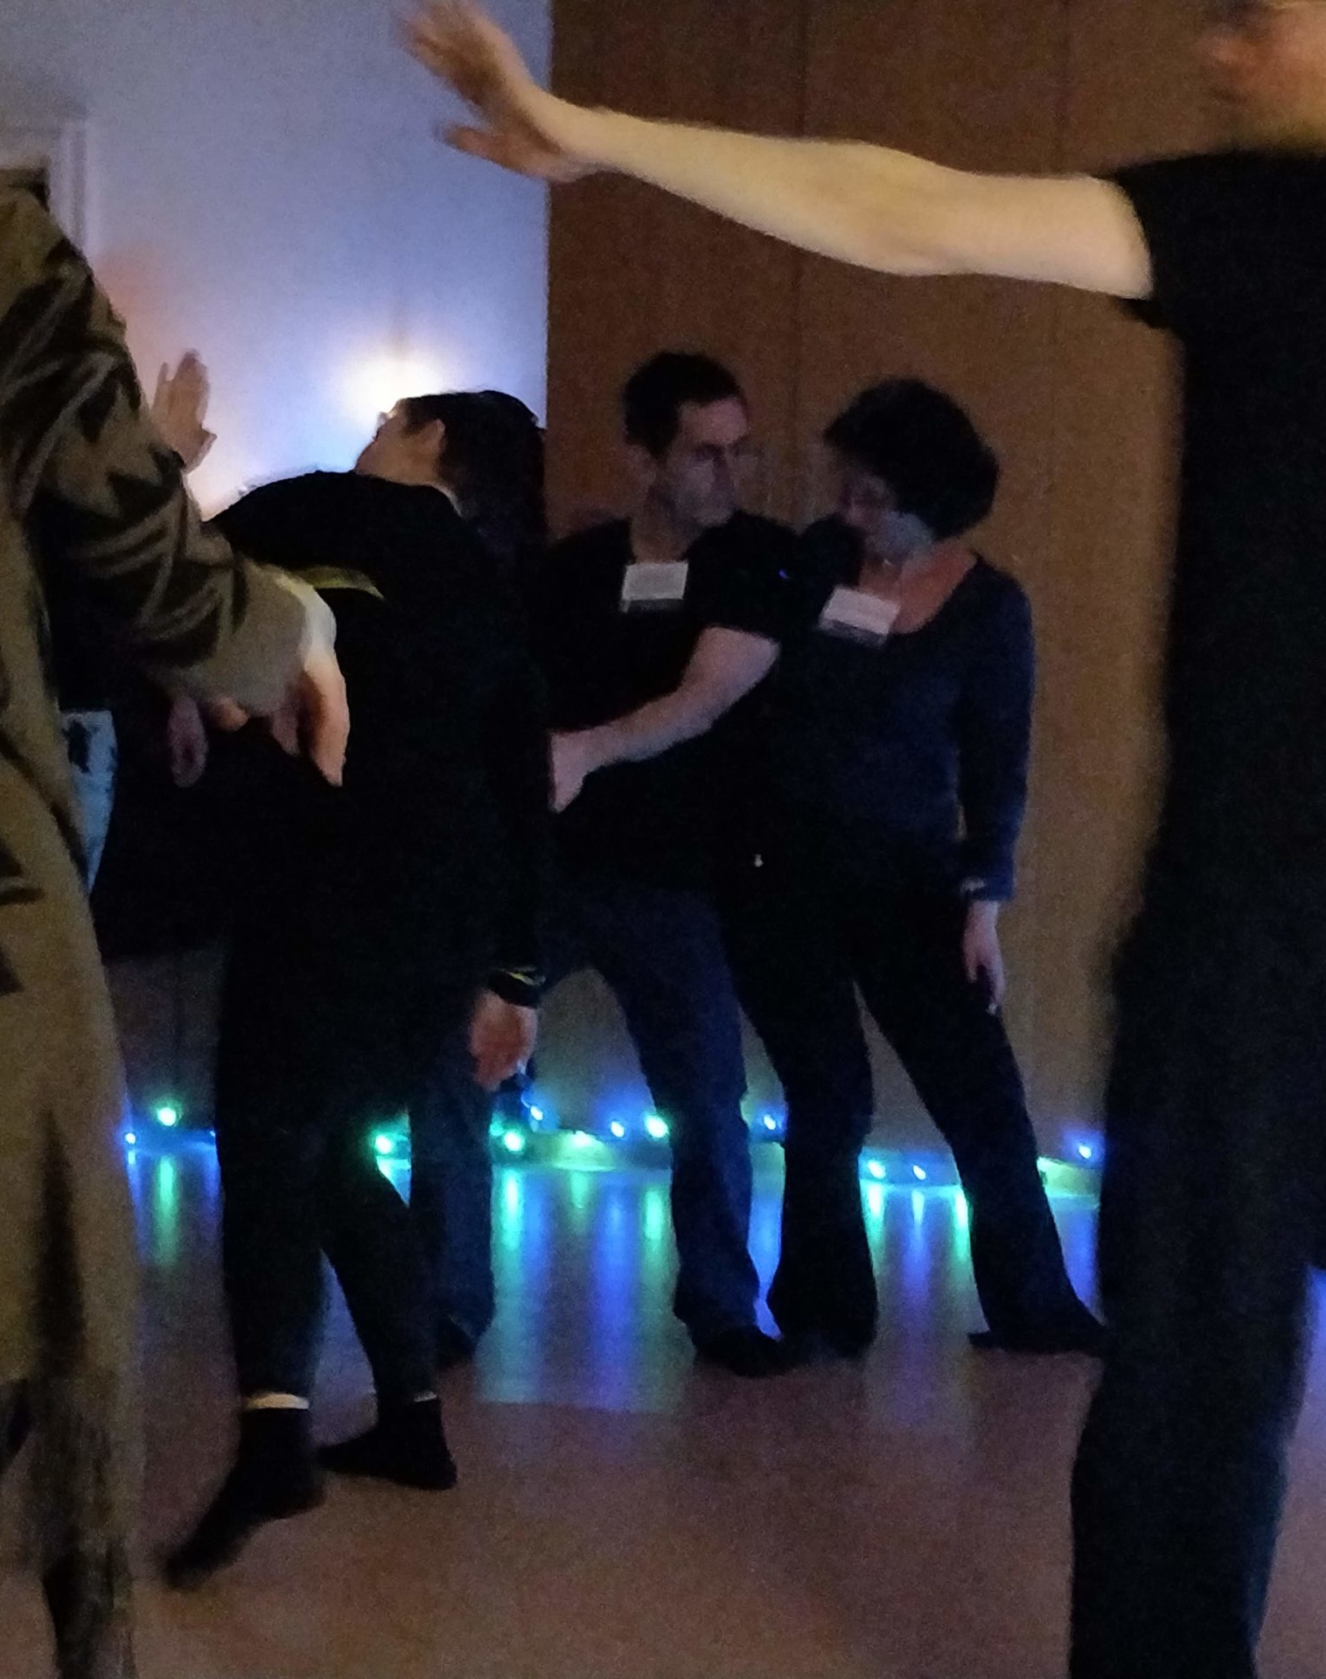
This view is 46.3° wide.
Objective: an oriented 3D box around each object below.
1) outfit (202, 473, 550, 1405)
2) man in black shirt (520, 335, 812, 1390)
[{"bbox_3d":[-0.396,0.134,2.100,0.480,1.270,0.480,2,3,28],"label":"outfit"},{"bbox_3d":[-0.070,0.042,2.550,0.600,1.670,0.450,1,3,12],"label":"man in black shirt"}]

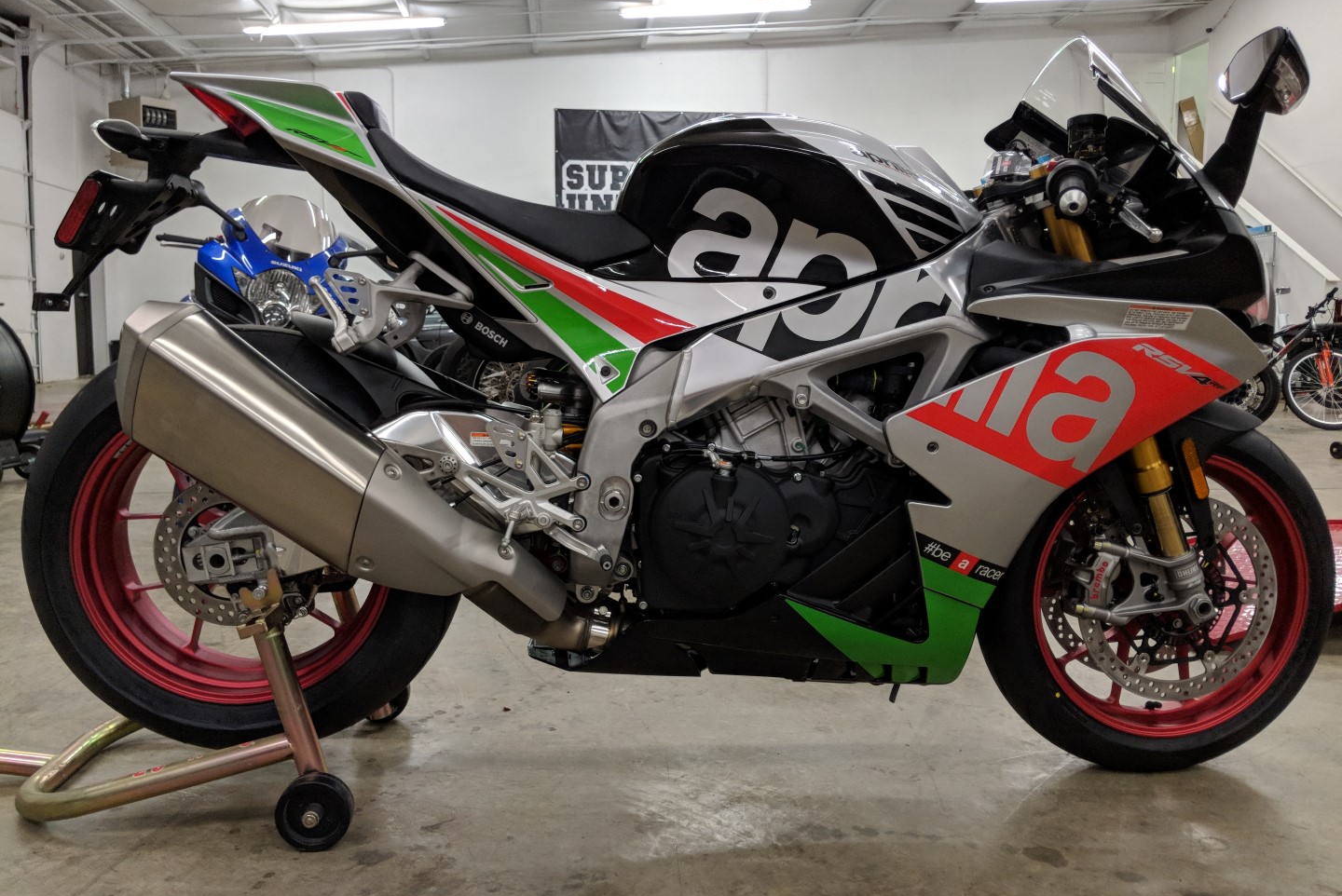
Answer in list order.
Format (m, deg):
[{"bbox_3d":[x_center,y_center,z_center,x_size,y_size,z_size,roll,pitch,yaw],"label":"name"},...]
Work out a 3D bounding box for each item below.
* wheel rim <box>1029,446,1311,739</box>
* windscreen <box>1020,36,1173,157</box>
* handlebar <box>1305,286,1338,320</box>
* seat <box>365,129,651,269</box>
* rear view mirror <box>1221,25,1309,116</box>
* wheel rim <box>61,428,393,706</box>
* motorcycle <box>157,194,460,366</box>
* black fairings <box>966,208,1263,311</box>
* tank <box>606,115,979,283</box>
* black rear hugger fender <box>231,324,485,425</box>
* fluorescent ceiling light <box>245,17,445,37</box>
[{"bbox_3d":[0.784,0.229,1.698,0.463,0.463,0.112,0,6,-6],"label":"wheel rim"},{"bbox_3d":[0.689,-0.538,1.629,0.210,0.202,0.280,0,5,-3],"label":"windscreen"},{"bbox_3d":[5.380,-1.200,8.650,0.140,0.110,0.600,1,-15,7],"label":"handlebar"},{"bbox_3d":[-0.231,-0.362,1.589,0.407,0.185,0.270,0,5,-3],"label":"seat"},{"bbox_3d":[0.743,-0.472,1.310,0.075,0.090,0.145,0,6,-4],"label":"rear view mirror"},{"bbox_3d":[-0.638,0.144,1.595,0.463,0.463,0.170,0,6,-4],"label":"wheel rim"},{"bbox_3d":[-1.595,-0.316,3.827,0.730,1.130,2.040,10,1,-28],"label":"motorcycle"},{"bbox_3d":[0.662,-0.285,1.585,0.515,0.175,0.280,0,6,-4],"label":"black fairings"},{"bbox_3d":[0.182,-0.380,1.612,0.555,0.257,0.320,0,5,-3],"label":"tank"},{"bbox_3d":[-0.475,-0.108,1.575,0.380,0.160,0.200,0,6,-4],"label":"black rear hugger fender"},{"bbox_3d":[-4.040,-5.214,12.950,2.440,0.100,0.150,-4,5,-3],"label":"fluorescent ceiling light"}]

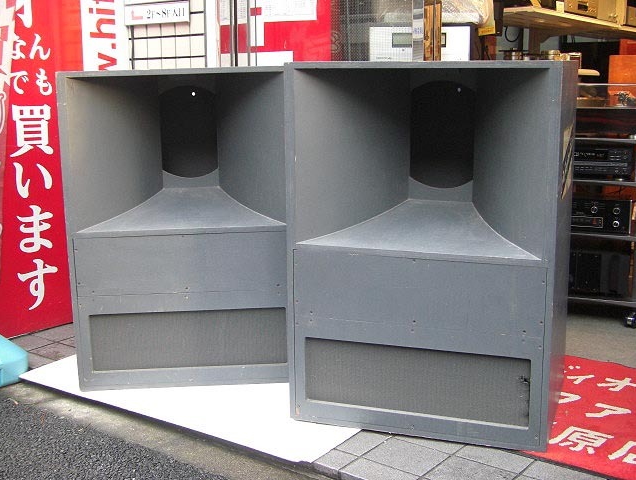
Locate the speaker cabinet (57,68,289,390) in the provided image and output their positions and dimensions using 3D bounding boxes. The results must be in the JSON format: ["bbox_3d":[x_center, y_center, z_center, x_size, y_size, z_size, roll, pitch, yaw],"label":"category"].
[{"bbox_3d":[-0.462,-0.076,3.192,0.760,1.067,0.620,-2,10,-3],"label":"speaker cabinet"}]

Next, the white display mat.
[{"bbox_3d":[-0.309,0.488,3.090,1.310,0.012,0.850,7,13,36],"label":"white display mat"}]

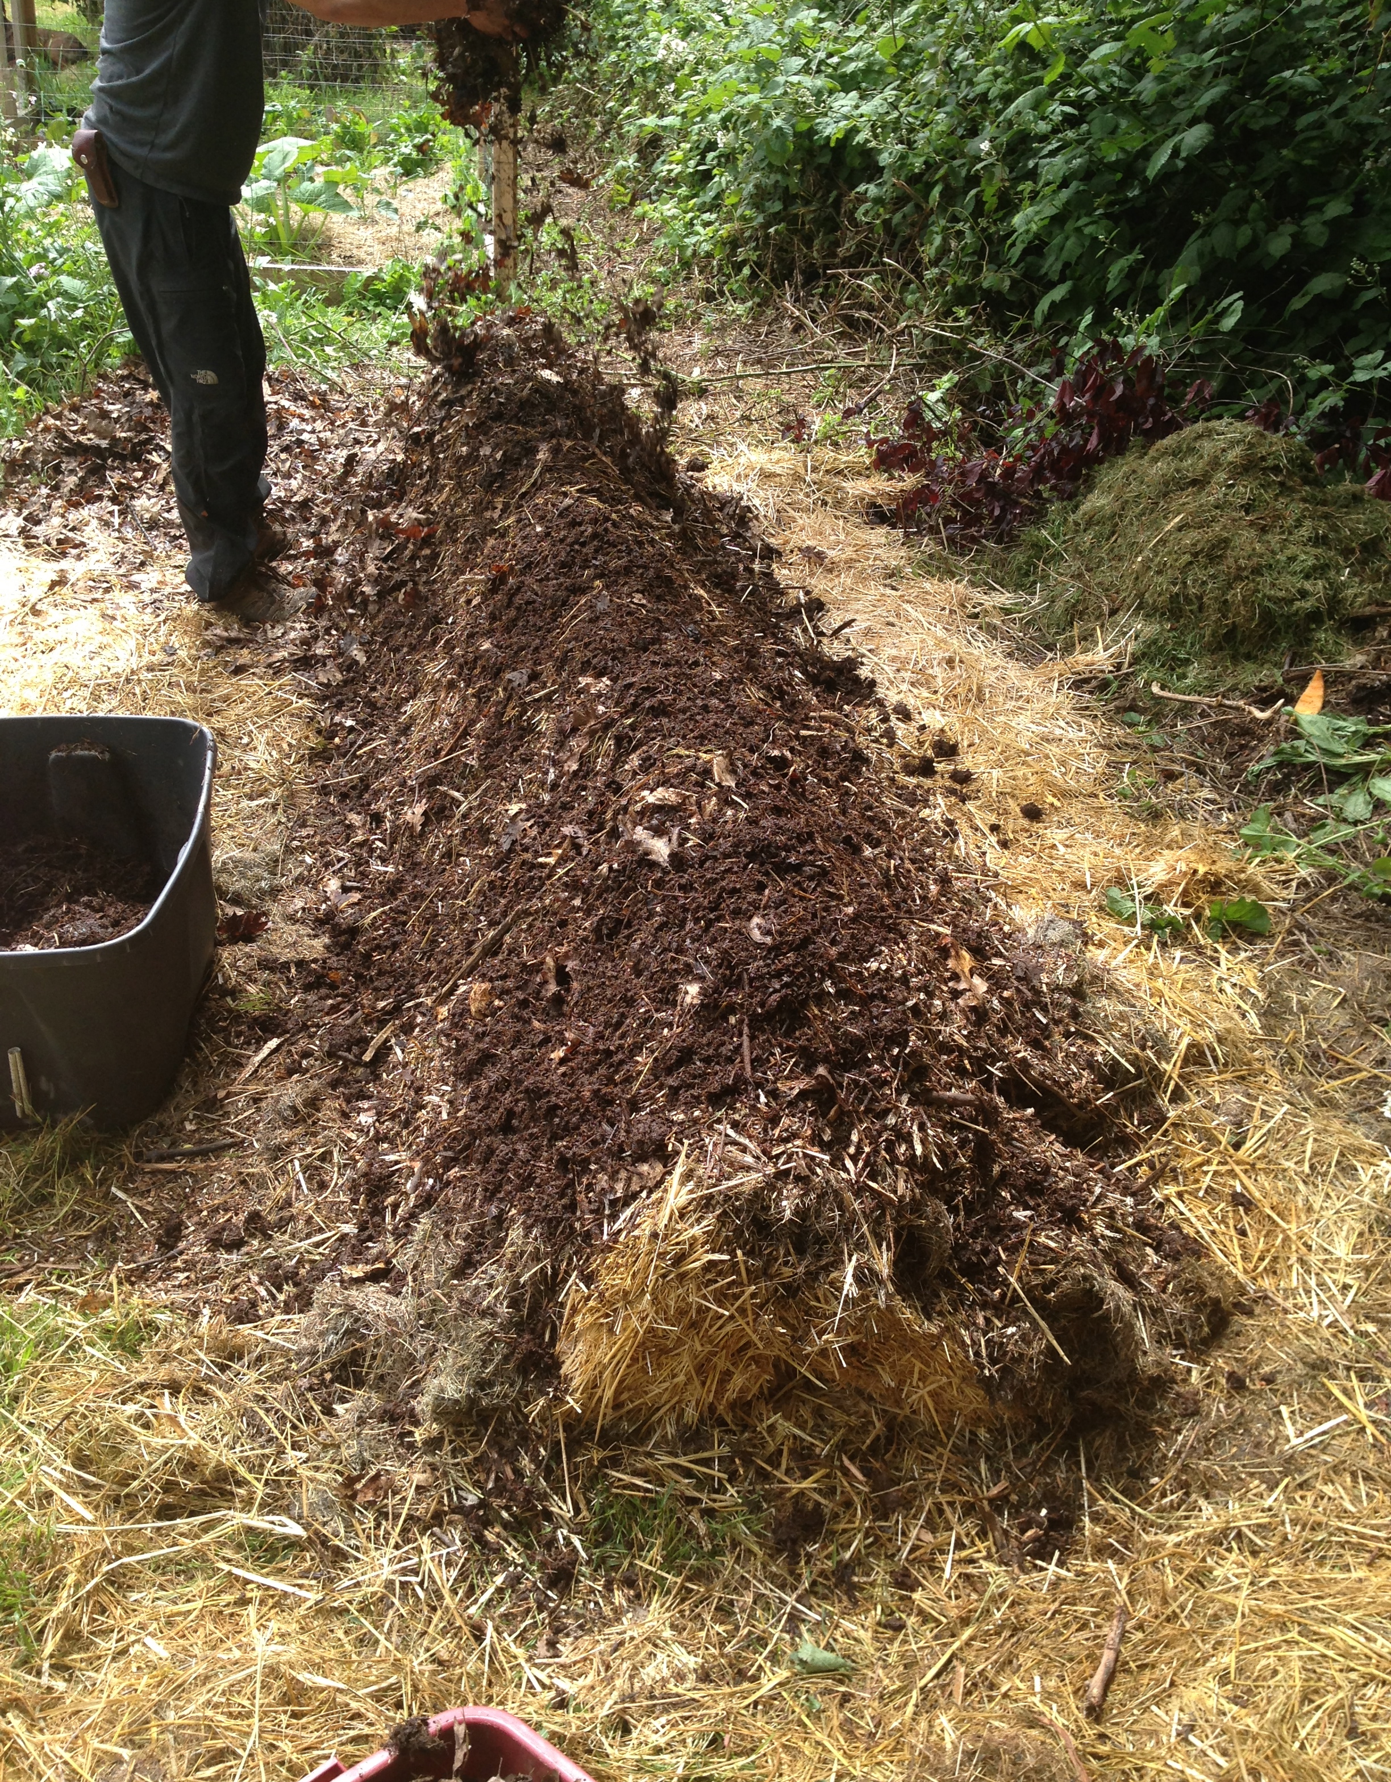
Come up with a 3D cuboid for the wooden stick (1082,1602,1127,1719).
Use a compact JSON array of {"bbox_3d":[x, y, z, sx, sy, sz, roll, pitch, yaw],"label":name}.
[{"bbox_3d":[0.380,0.709,1.632,0.020,0.016,0.134,14,32,19],"label":"wooden stick"}]

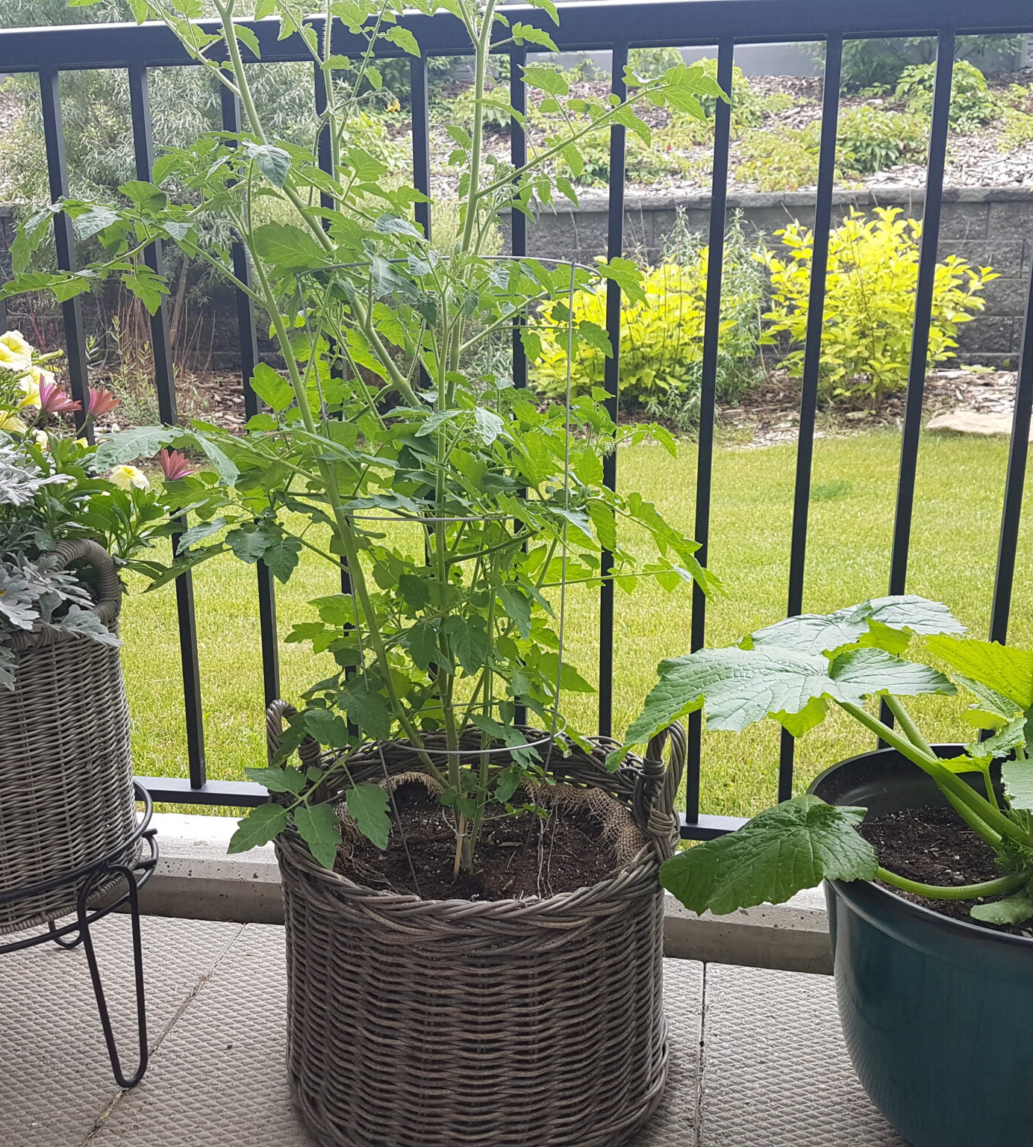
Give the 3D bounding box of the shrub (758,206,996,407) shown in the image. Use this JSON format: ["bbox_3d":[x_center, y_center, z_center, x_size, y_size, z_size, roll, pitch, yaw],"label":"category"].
[{"bbox_3d":[1.738,-1.291,5.593,1.103,0.940,1.050,2,15,10],"label":"shrub"}]

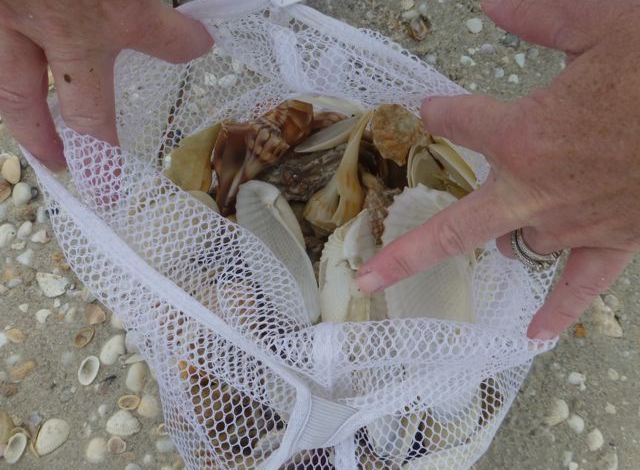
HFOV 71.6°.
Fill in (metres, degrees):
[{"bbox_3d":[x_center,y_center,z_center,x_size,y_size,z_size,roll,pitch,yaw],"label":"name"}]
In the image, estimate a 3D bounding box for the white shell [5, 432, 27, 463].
[{"bbox_3d":[-0.248,0.175,0.362,0.014,0.007,0.022,3,62,2],"label":"white shell"}]

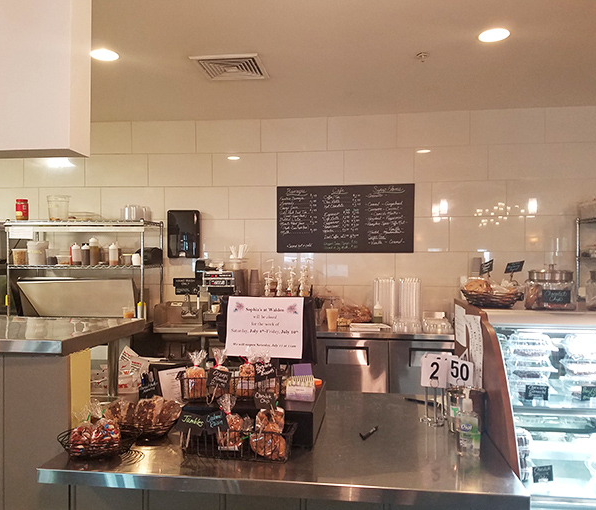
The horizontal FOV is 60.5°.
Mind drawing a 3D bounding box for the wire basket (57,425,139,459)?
[{"bbox_3d":[-0.597,0.560,1.530,0.245,0.060,0.215,0,0,7],"label":"wire basket"}]

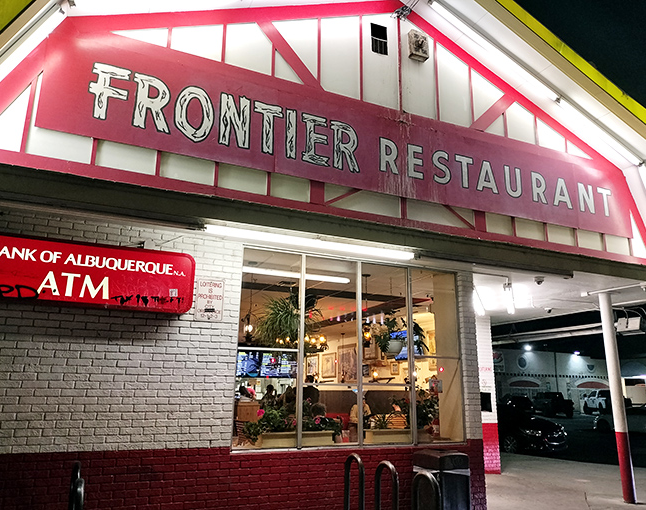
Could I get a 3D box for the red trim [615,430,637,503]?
[{"bbox_3d":[4.848,3.380,8.470,0.175,1.020,0.175,7,-16,-24],"label":"red trim"}]

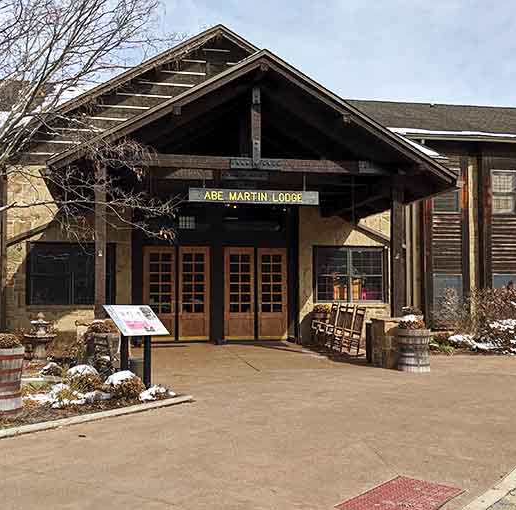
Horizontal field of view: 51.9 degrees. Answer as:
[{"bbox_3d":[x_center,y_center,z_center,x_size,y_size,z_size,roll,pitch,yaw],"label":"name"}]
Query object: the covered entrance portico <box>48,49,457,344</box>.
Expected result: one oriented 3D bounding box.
[{"bbox_3d":[-0.368,-0.624,11.423,7.100,5.550,4.800,1,-3,-11],"label":"covered entrance portico"}]

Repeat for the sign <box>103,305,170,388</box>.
[{"bbox_3d":[-1.791,1.391,7.794,0.470,1.210,0.910,-2,-3,38],"label":"sign"}]

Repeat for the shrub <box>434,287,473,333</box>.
[{"bbox_3d":[5.418,1.647,14.640,1.170,1.300,1.050,1,-3,-11],"label":"shrub"}]

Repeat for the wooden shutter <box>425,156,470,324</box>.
[{"bbox_3d":[5.663,-0.338,15.882,1.420,5.150,0.150,0,-3,-10],"label":"wooden shutter"}]

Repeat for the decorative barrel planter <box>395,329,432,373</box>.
[{"bbox_3d":[2.824,1.702,9.532,0.610,0.740,0.610,1,-3,-11],"label":"decorative barrel planter"}]

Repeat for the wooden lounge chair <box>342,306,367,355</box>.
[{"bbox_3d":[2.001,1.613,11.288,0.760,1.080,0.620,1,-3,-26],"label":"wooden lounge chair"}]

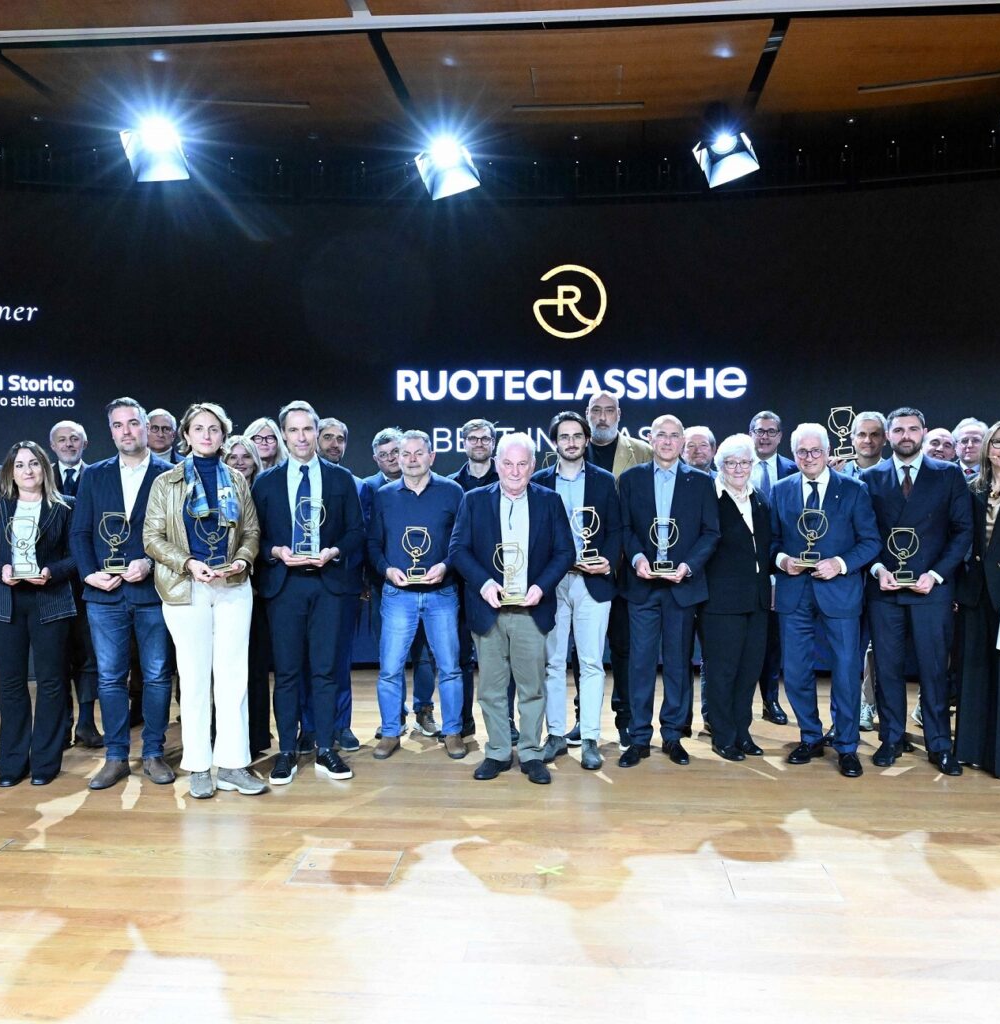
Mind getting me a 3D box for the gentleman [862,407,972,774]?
[{"bbox_3d":[2.079,0.367,5.060,0.530,1.758,0.430,1,3,24],"label":"gentleman"}]

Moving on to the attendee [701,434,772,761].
[{"bbox_3d":[1.246,0.423,5.316,0.439,1.652,0.340,-1,4,-12],"label":"attendee"}]

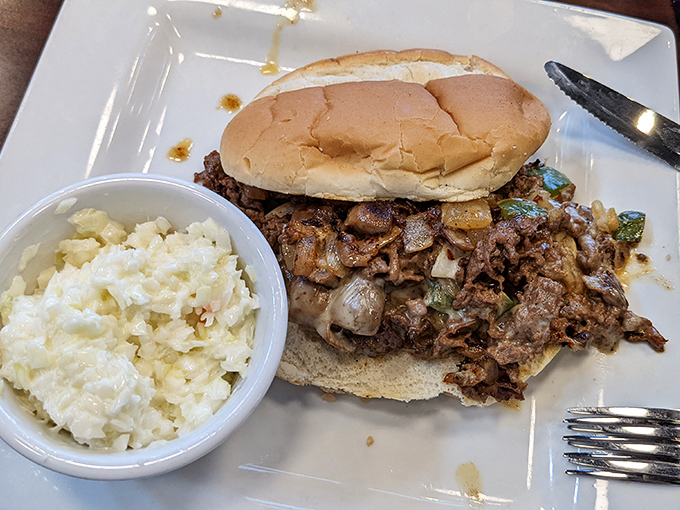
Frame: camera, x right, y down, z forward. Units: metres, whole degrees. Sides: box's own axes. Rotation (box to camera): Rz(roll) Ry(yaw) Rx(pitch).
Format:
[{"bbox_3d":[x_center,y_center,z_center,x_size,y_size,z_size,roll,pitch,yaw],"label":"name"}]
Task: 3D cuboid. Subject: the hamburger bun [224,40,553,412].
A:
[{"bbox_3d":[0.021,-0.019,0.226,0.143,0.065,0.151,1,71,-5],"label":"hamburger bun"}]

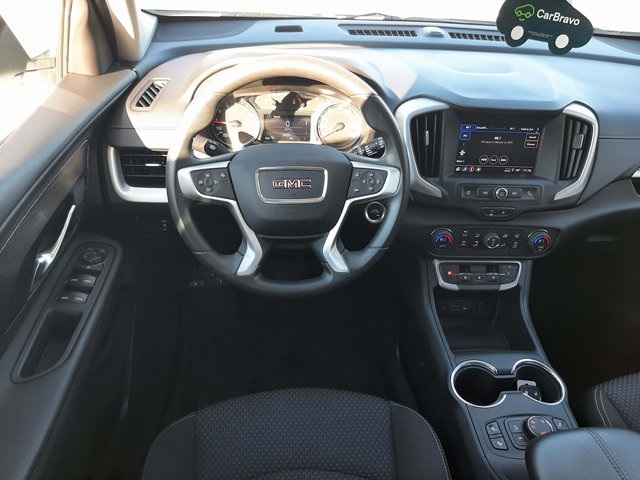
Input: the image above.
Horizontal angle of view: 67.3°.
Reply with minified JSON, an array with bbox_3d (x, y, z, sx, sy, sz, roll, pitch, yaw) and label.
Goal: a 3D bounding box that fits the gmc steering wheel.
[{"bbox_3d":[-0.046,-0.092,0.750,0.375,0.372,0.105,0,7,-3],"label":"gmc steering wheel"}]

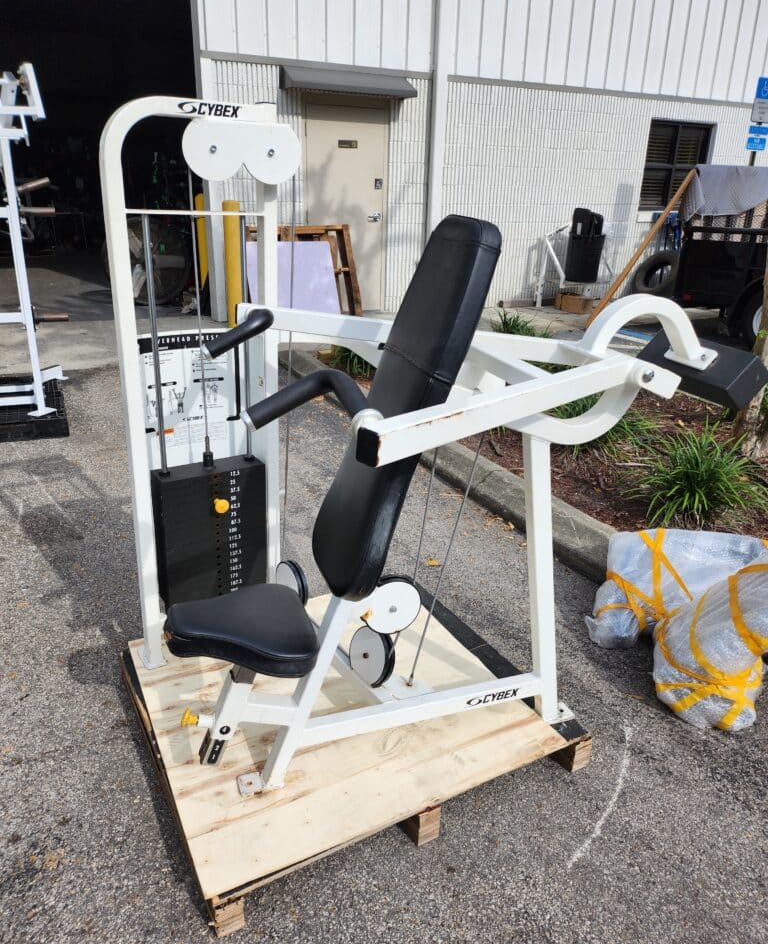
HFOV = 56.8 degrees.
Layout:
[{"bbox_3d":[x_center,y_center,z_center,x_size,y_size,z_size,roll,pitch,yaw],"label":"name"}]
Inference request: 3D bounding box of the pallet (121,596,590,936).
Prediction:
[{"bbox_3d":[-0.132,0.686,2.086,1.061,0.120,0.966,-10,25,-26],"label":"pallet"}]

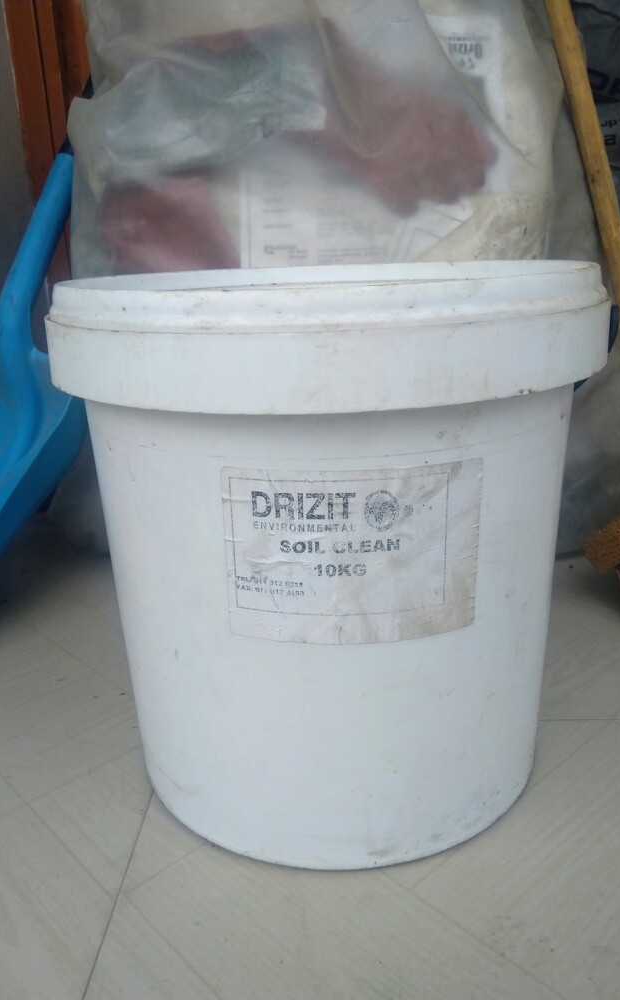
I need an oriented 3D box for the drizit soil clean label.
[{"bbox_3d":[0.024,0.029,0.406,0.135,0.098,0.017,-2,21,-3],"label":"drizit soil clean label"}]

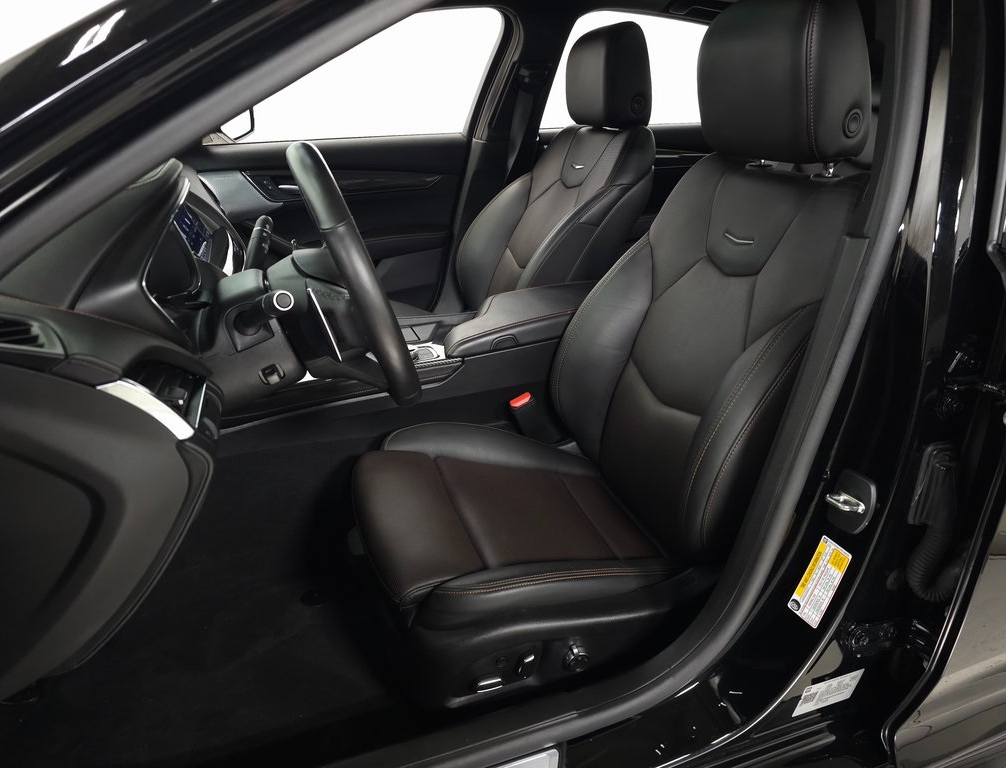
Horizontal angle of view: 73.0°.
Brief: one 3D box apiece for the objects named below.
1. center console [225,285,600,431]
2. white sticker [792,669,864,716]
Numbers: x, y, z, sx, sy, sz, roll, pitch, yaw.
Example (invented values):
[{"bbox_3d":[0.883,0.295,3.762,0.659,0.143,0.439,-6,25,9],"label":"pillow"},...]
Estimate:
[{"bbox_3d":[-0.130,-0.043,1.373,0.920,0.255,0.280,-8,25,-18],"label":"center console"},{"bbox_3d":[0.417,0.396,0.872,0.100,0.050,0.003,-1,26,-24],"label":"white sticker"}]

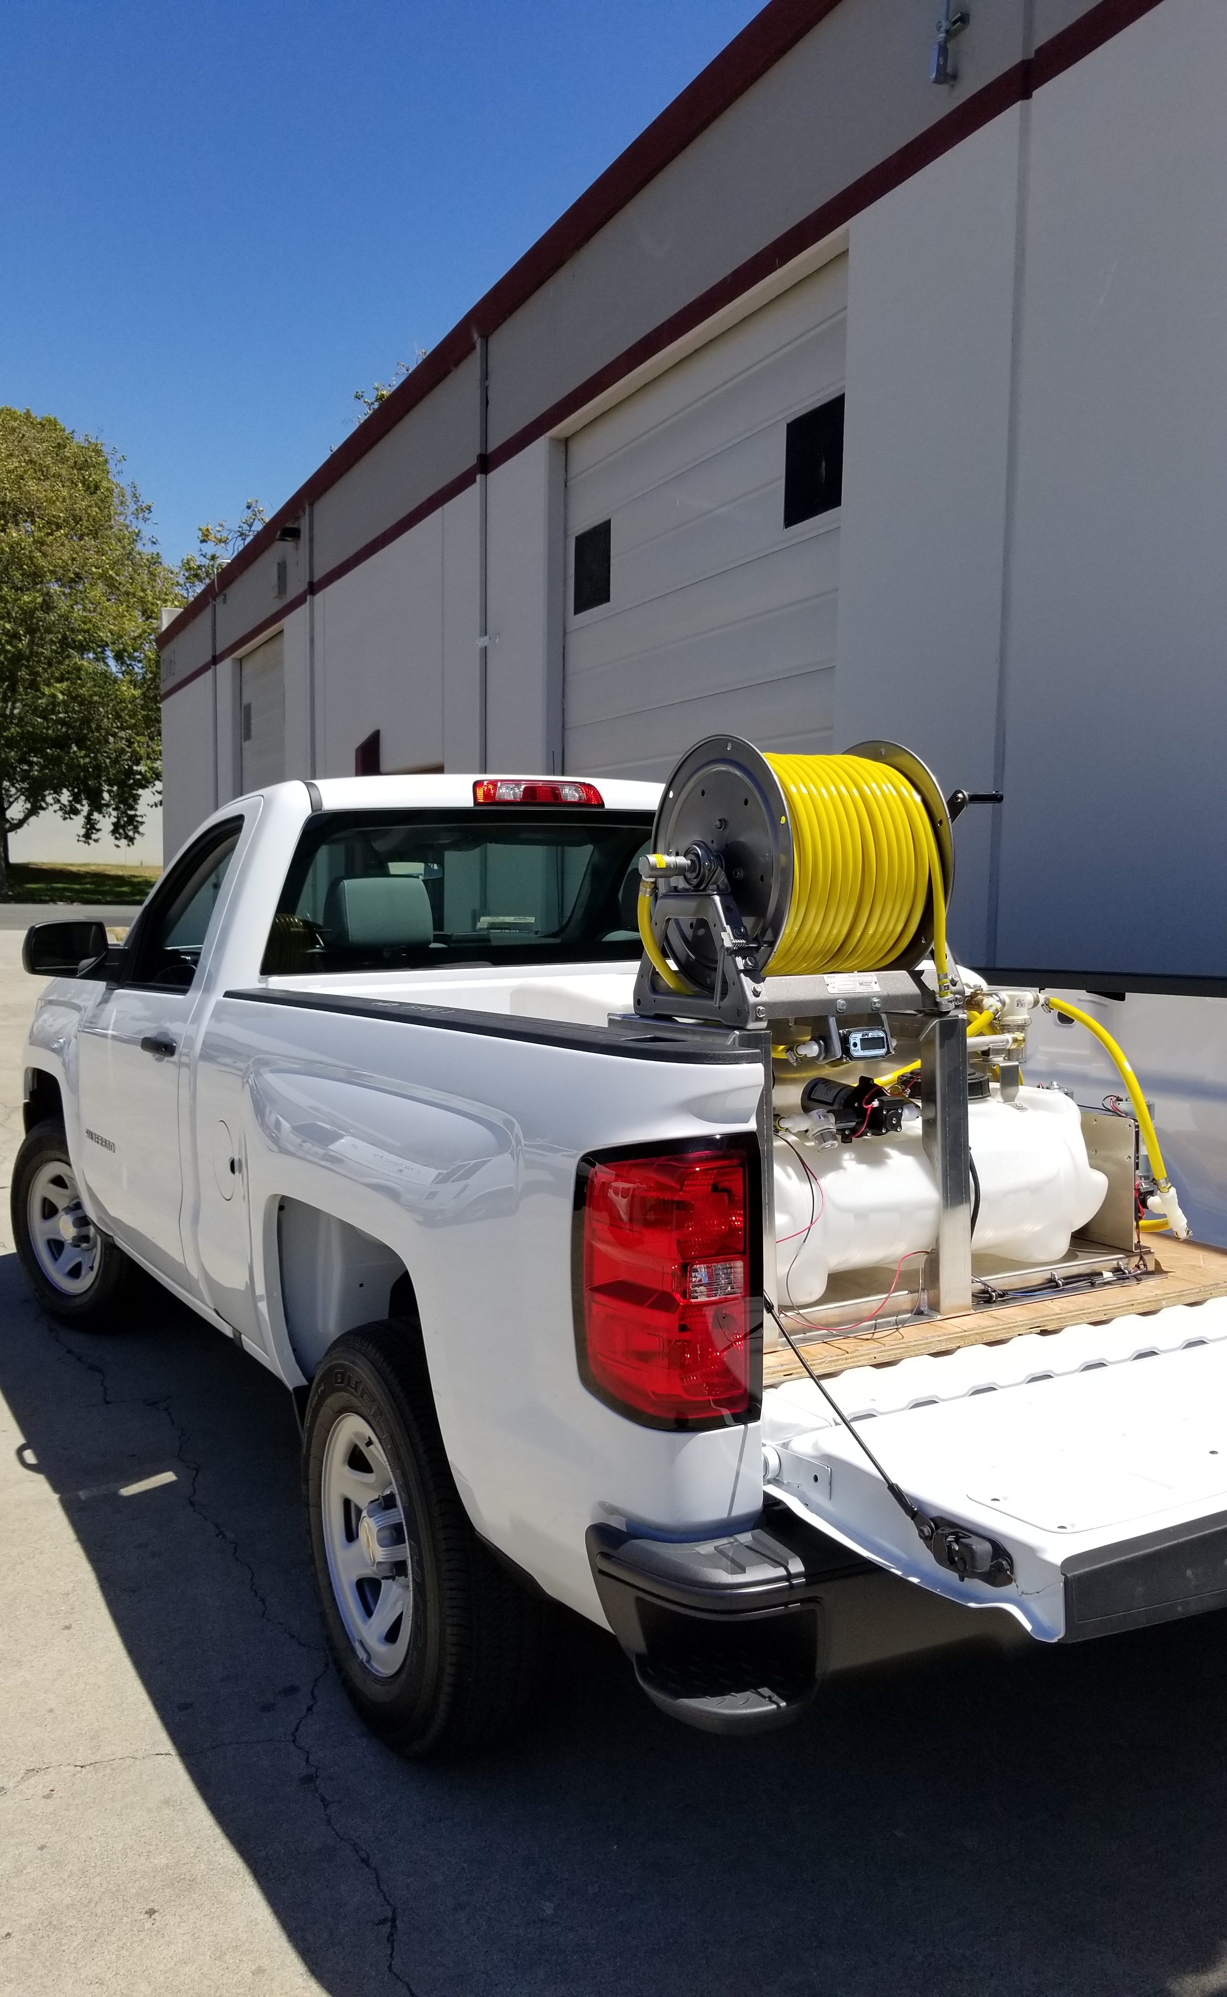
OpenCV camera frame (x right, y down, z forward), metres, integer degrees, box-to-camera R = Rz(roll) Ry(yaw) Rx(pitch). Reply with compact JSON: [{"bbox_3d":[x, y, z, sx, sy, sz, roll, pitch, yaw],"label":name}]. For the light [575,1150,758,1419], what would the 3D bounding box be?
[{"bbox_3d":[0.076,0.354,1.957,0.181,0.393,0.211,-2,5,-30],"label":"light"}]

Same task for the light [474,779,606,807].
[{"bbox_3d":[-0.196,-0.568,4.157,0.388,0.072,0.060,-2,5,-30],"label":"light"}]

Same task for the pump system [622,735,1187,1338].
[{"bbox_3d":[0.568,0.024,2.868,1.178,0.987,0.584,-2,5,-30],"label":"pump system"}]

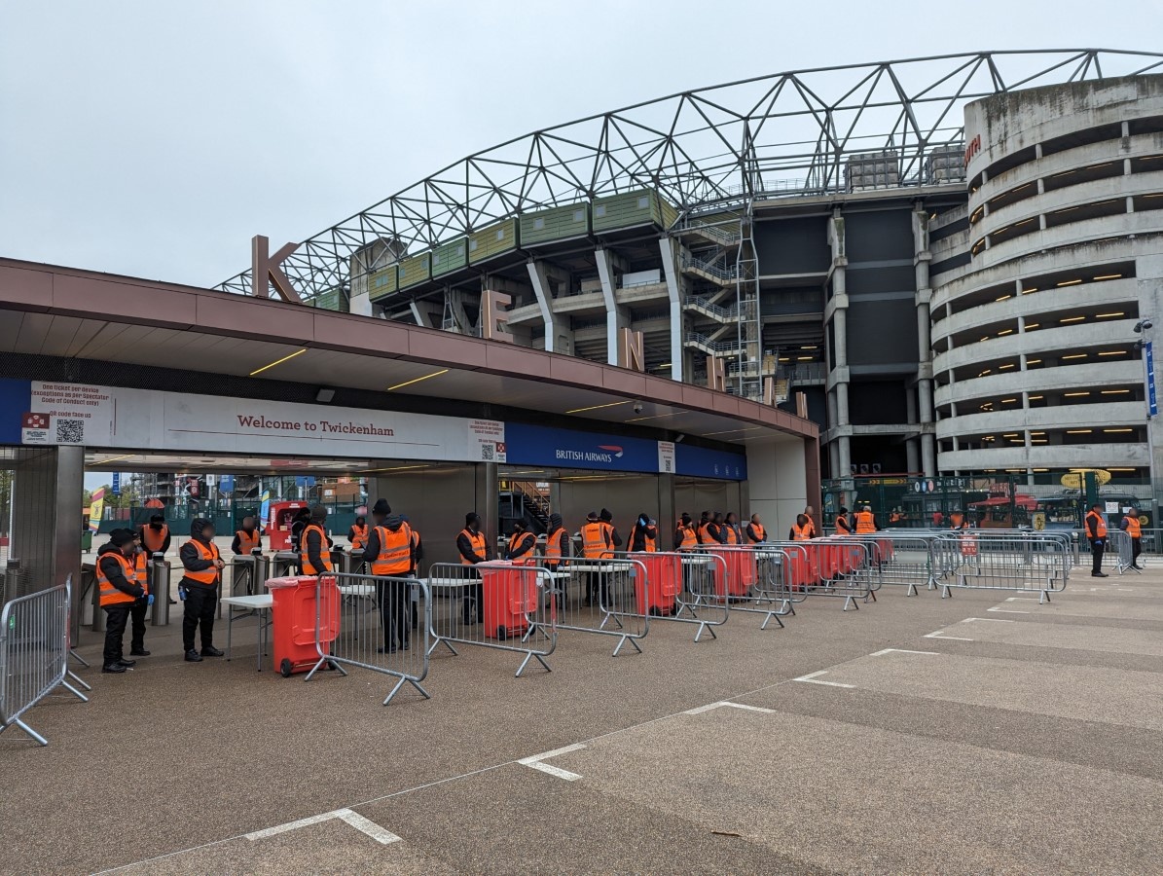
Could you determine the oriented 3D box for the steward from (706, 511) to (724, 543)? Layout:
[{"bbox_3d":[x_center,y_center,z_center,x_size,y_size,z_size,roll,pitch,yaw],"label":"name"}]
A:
[{"bbox_3d":[3.027,2.535,18.379,0.380,1.700,0.500,-3,-6,23],"label":"steward"}]

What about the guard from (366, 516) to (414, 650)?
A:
[{"bbox_3d":[-2.483,1.771,10.459,0.580,1.890,0.420,3,-7,-37],"label":"guard"}]

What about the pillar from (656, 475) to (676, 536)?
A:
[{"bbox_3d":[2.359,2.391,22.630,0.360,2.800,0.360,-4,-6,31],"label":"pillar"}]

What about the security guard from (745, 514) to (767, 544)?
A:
[{"bbox_3d":[4.226,2.644,19.577,0.540,1.660,0.360,1,-6,-23],"label":"security guard"}]

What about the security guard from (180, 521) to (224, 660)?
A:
[{"bbox_3d":[-4.635,1.844,9.946,0.400,1.700,0.540,-3,-5,17],"label":"security guard"}]

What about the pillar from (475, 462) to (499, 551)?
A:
[{"bbox_3d":[-2.025,1.986,17.226,0.360,2.800,0.360,-5,-7,39],"label":"pillar"}]

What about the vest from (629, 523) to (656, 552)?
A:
[{"bbox_3d":[1.250,2.121,16.600,0.550,0.650,0.350,-2,-5,7],"label":"vest"}]

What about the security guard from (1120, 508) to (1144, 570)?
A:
[{"bbox_3d":[15.116,2.769,22.200,0.540,1.690,0.380,1,-6,-21],"label":"security guard"}]

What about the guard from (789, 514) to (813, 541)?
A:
[{"bbox_3d":[5.265,2.648,19.330,0.550,1.650,0.420,-2,-6,15],"label":"guard"}]

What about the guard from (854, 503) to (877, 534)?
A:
[{"bbox_3d":[8.161,2.862,23.281,0.560,1.760,0.360,-3,-6,19],"label":"guard"}]

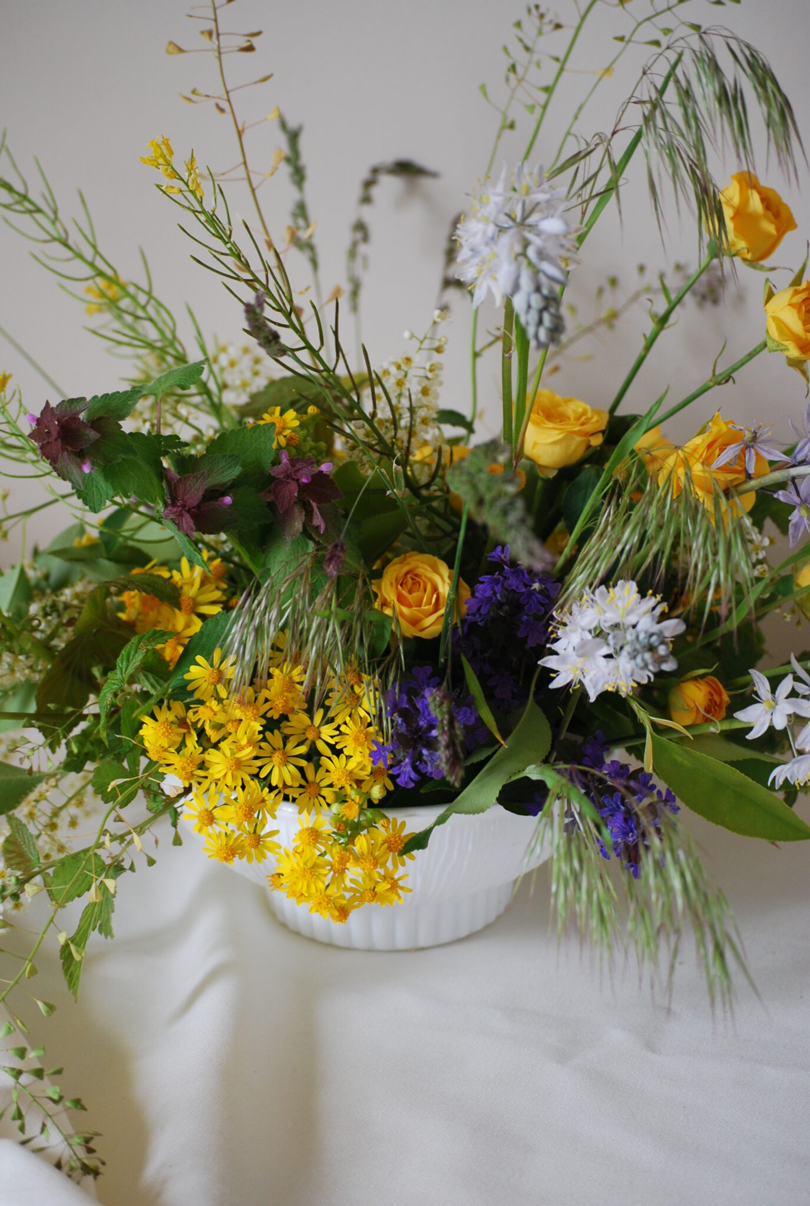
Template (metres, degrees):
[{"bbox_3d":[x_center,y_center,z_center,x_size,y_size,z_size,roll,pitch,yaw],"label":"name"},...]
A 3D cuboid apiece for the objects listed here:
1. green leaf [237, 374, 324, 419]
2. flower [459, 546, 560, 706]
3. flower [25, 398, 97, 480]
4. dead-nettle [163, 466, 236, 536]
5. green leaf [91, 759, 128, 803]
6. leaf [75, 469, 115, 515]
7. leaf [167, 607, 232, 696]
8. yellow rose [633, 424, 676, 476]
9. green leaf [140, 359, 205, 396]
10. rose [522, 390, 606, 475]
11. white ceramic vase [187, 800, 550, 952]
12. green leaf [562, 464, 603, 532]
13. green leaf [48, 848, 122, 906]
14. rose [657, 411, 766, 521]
[{"bbox_3d":[-0.053,-0.091,1.210,0.037,0.009,0.028,-5,37,-7],"label":"green leaf"},{"bbox_3d":[0.044,0.010,1.150,0.040,0.062,0.038,-3,18,1],"label":"flower"},{"bbox_3d":[-0.139,-0.066,1.120,0.029,0.033,0.020,-16,-26,15],"label":"flower"},{"bbox_3d":[-0.083,-0.041,1.115,0.030,0.028,0.027,3,14,11],"label":"dead-nettle"},{"bbox_3d":[-0.122,0.074,1.140,0.016,0.020,0.006,-6,-26,-3],"label":"green leaf"},{"bbox_3d":[-0.127,-0.046,1.125,0.016,0.020,0.006,-8,-23,-10],"label":"leaf"},{"bbox_3d":[-0.080,0.019,1.080,0.022,0.041,0.010,40,6,16],"label":"leaf"},{"bbox_3d":[0.105,-0.064,1.160,0.021,0.023,0.022,-2,15,-6],"label":"yellow rose"},{"bbox_3d":[-0.096,-0.093,1.140,0.029,0.009,0.018,-24,37,-3],"label":"green leaf"},{"bbox_3d":[0.069,-0.075,1.195,0.038,0.036,0.037,6,28,-1],"label":"rose"},{"bbox_3d":[-0.008,0.097,1.210,0.190,0.078,0.186,0,14,0],"label":"white ceramic vase"},{"bbox_3d":[0.077,-0.045,1.200,0.020,0.029,0.007,6,-17,11],"label":"green leaf"},{"bbox_3d":[-0.130,0.111,1.110,0.021,0.029,0.010,40,6,15],"label":"green leaf"},{"bbox_3d":[0.130,-0.058,1.165,0.046,0.046,0.042,-6,15,-21],"label":"rose"}]

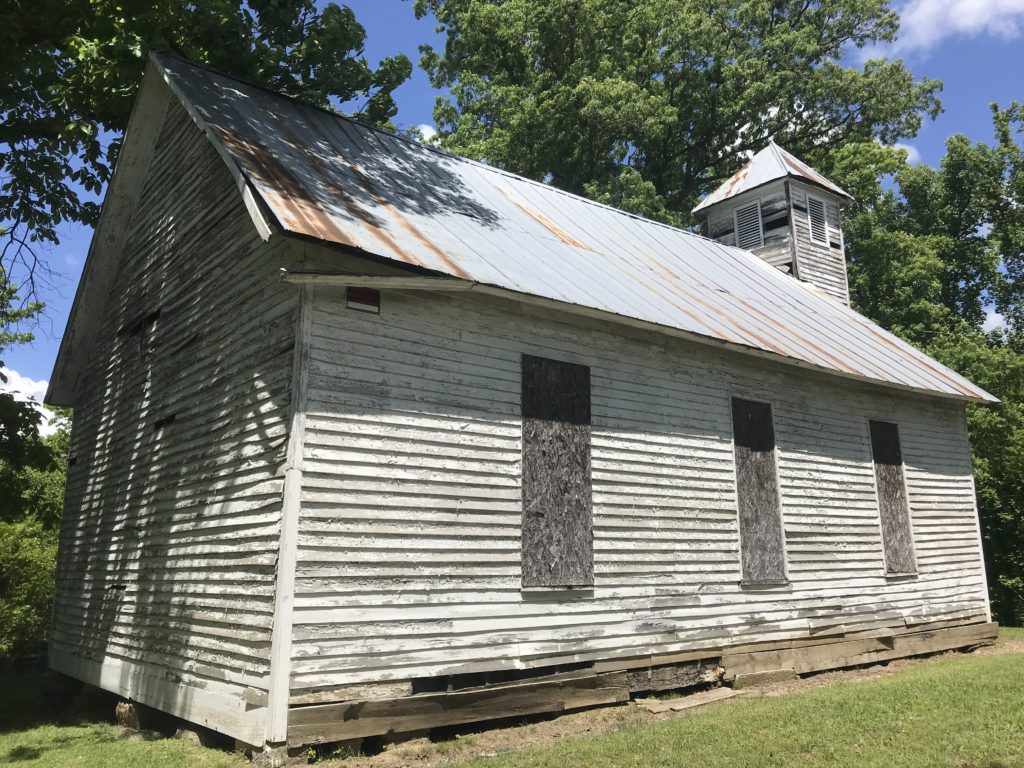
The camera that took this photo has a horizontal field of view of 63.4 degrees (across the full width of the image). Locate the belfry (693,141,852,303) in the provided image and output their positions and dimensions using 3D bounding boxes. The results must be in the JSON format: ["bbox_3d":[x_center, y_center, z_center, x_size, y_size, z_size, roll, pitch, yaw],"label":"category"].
[{"bbox_3d":[6.002,-3.652,18.879,2.550,4.050,2.550,9,-15,-38],"label":"belfry"}]

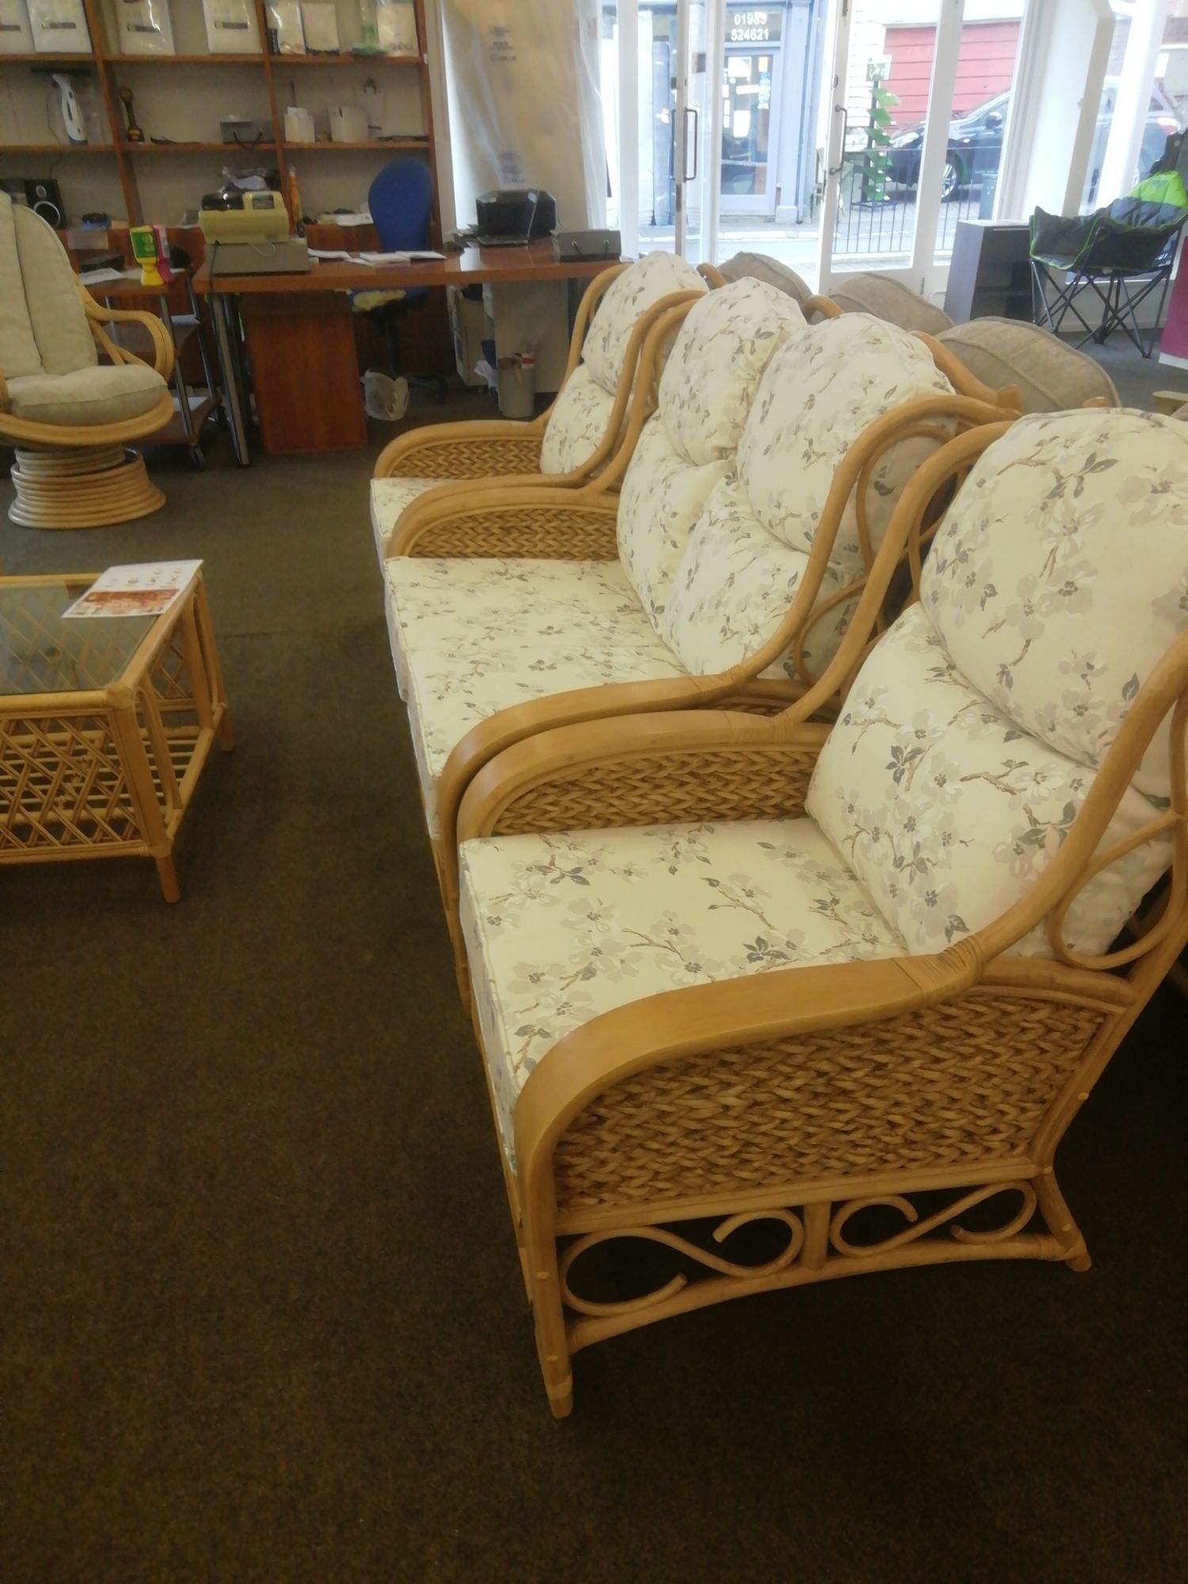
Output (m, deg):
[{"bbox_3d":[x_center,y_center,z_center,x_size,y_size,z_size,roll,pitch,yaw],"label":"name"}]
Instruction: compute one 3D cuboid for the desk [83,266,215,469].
[{"bbox_3d":[-2.082,-1.960,5.507,0.500,0.740,0.620,-5,31,-5],"label":"desk"}]

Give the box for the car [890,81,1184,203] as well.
[{"bbox_3d":[6.544,-10.020,18.252,4.300,1.500,1.800,1,31,4],"label":"car"}]

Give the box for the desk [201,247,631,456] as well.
[{"bbox_3d":[-0.860,-2.167,5.792,1.820,0.750,0.950,-5,31,-5],"label":"desk"}]

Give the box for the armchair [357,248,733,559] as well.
[{"bbox_3d":[-0.155,-0.857,3.203,0.910,1.070,0.685,-8,32,-11],"label":"armchair"}]

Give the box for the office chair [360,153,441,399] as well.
[{"bbox_3d":[-1.079,-2.677,6.279,0.580,1.140,0.600,17,35,28],"label":"office chair"}]

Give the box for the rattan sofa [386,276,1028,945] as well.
[{"bbox_3d":[0.076,-0.397,2.428,0.910,1.100,1.209,-7,31,-10],"label":"rattan sofa"}]

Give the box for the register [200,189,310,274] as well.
[{"bbox_3d":[-1.528,-2.556,5.429,0.420,0.320,0.420,-5,31,-5],"label":"register"}]

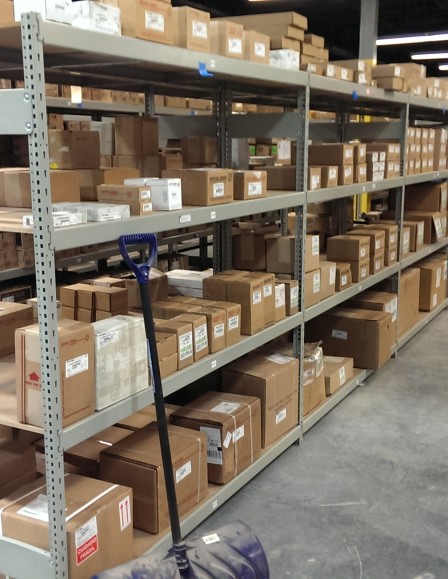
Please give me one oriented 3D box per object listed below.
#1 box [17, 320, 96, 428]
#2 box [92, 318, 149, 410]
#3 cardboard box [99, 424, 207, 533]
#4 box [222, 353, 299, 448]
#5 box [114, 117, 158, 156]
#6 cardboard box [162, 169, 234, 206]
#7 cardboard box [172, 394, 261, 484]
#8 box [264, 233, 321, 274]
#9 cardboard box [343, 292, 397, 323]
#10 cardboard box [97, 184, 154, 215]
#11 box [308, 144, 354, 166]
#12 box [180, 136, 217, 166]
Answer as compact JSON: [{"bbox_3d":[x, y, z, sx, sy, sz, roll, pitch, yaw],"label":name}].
[{"bbox_3d":[-0.515,0.259,2.355,0.147,0.286,0.190,6,13,29],"label":"box"},{"bbox_3d":[-0.386,0.239,2.556,0.113,0.248,0.273,6,12,29],"label":"box"},{"bbox_3d":[-0.273,0.750,3.091,0.262,0.270,0.384,6,12,27],"label":"cardboard box"},{"bbox_3d":[0.190,0.552,3.871,0.251,0.360,0.352,7,13,32],"label":"box"},{"bbox_3d":[-0.412,-0.724,3.605,0.140,0.178,0.155,6,12,27],"label":"box"},{"bbox_3d":[-0.103,-0.422,3.126,0.204,0.130,0.238,5,12,26],"label":"cardboard box"},{"bbox_3d":[-0.032,0.670,3.489,0.268,0.275,0.371,6,12,28],"label":"cardboard box"},{"bbox_3d":[0.367,-0.190,4.039,0.236,0.177,0.166,5,12,27],"label":"box"},{"bbox_3d":[0.988,0.232,5.469,0.420,0.368,0.346,6,12,27],"label":"cardboard box"},{"bbox_3d":[-0.344,-0.310,2.640,0.177,0.095,0.071,6,12,27],"label":"cardboard box"},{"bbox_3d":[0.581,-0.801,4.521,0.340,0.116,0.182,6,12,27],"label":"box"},{"bbox_3d":[-0.116,-0.668,3.670,0.130,0.125,0.107,6,12,28],"label":"box"}]

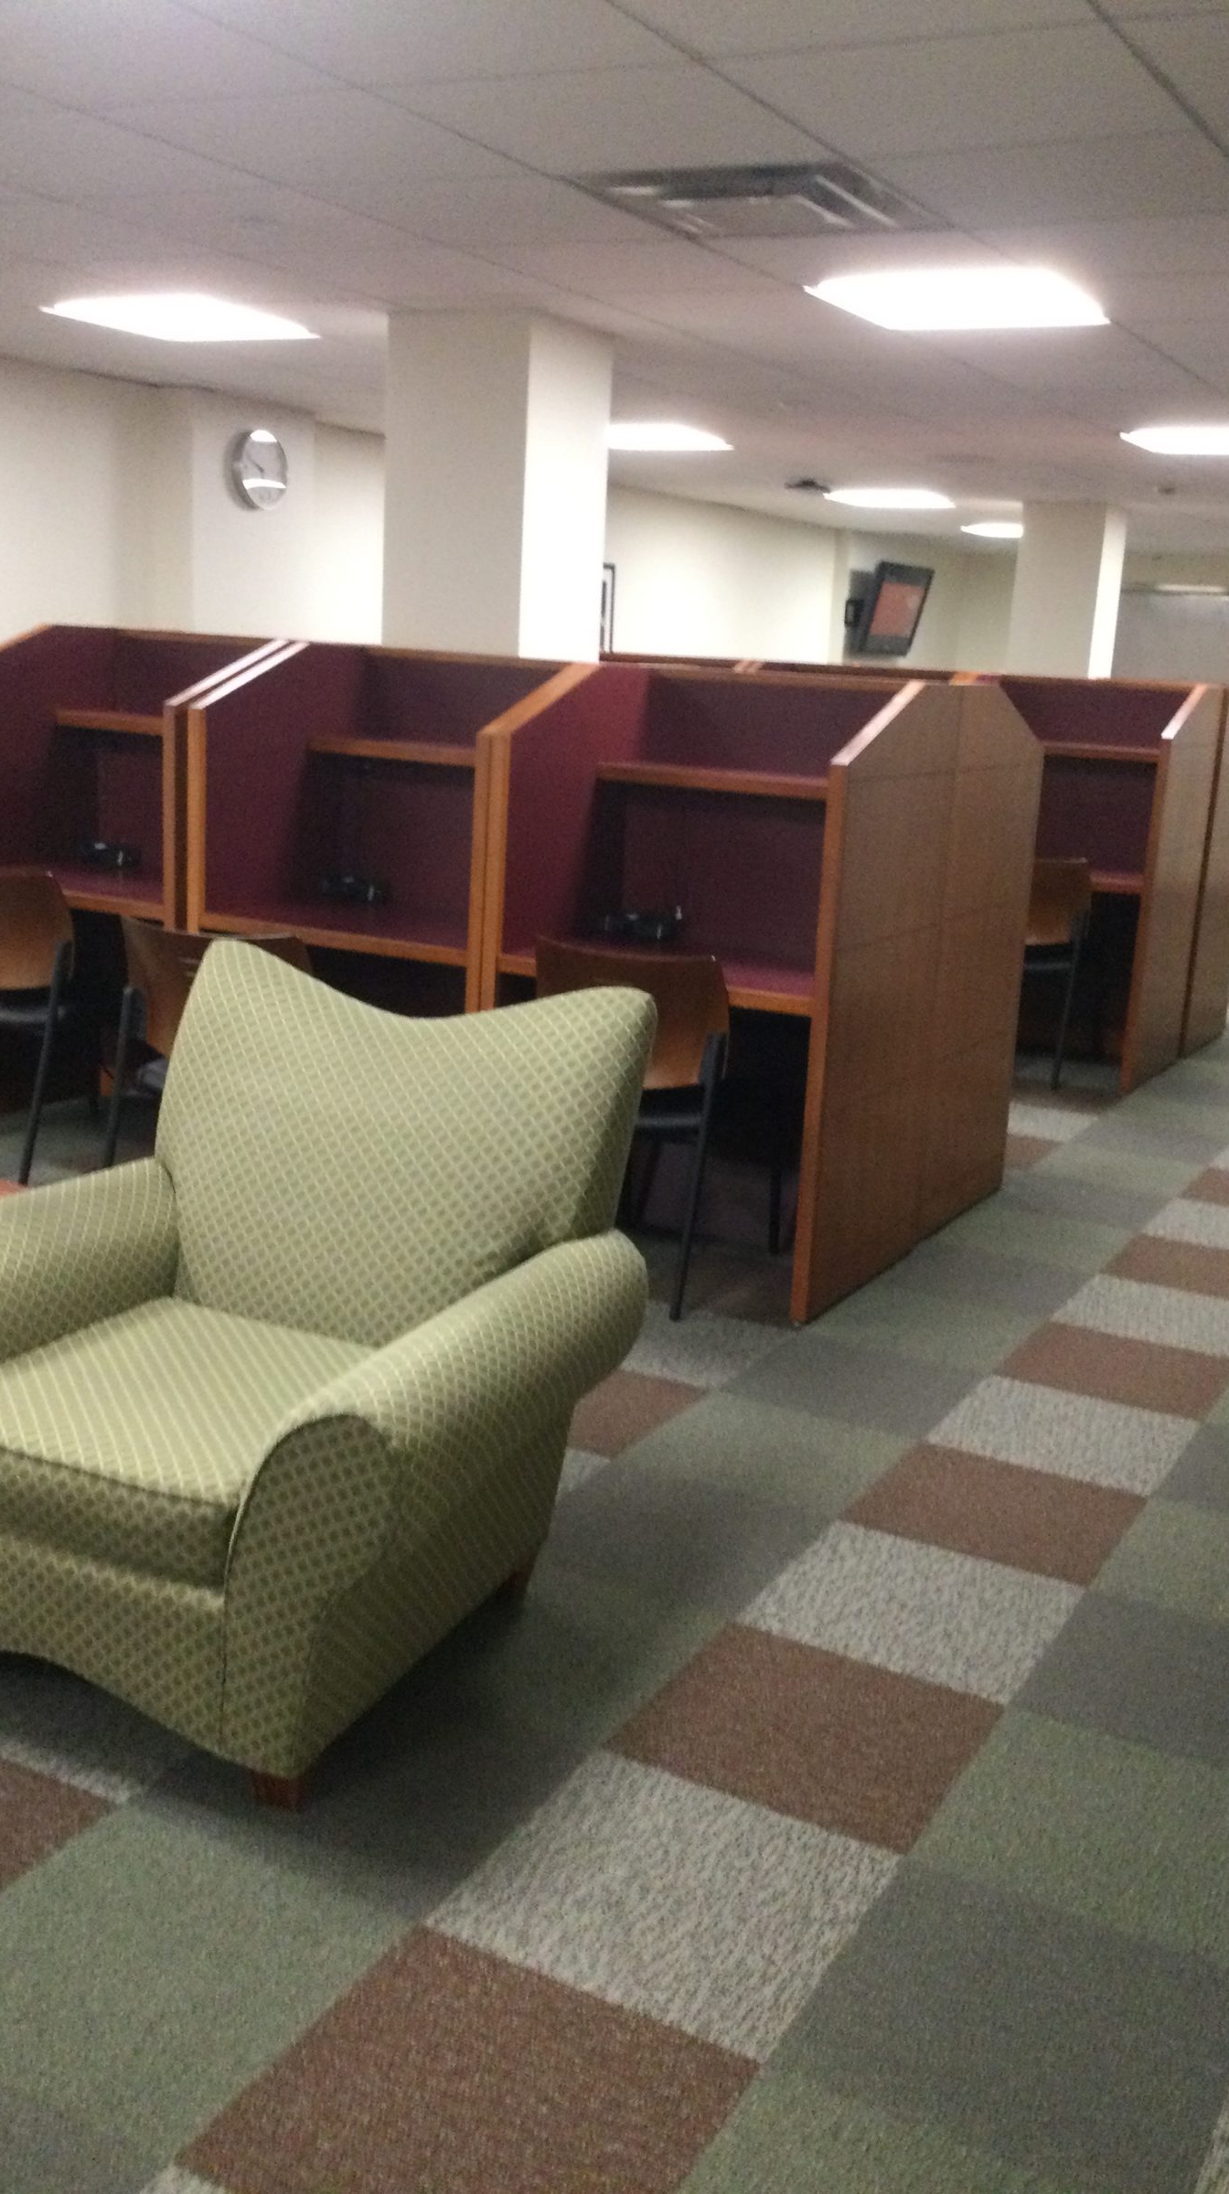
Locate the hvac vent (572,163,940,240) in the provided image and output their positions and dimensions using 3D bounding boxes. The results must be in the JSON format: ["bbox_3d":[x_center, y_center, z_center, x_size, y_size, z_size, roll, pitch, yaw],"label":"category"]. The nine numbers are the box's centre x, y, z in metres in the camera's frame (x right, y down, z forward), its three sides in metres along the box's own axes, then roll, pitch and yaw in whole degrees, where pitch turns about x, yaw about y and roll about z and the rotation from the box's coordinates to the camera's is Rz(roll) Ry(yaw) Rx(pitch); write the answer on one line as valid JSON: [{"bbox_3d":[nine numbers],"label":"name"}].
[{"bbox_3d":[0.291,-1.841,4.043,0.600,0.060,0.600,10,15,27],"label":"hvac vent"}]

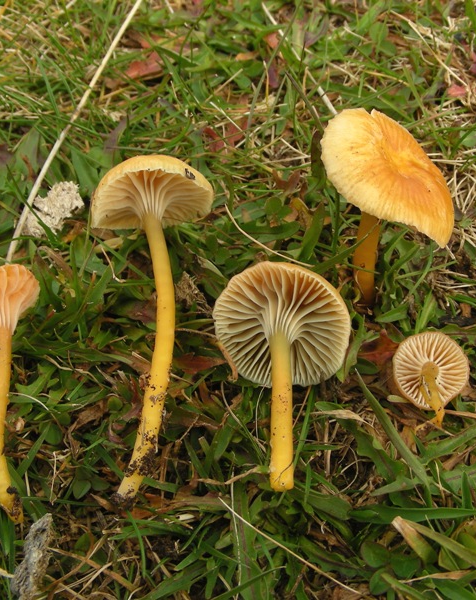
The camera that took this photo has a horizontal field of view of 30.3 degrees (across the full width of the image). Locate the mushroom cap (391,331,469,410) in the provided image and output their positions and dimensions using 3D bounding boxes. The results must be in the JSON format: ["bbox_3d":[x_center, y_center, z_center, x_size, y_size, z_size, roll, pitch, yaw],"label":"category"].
[{"bbox_3d":[0.056,0.020,0.258,0.023,0.010,0.023,0,94,12],"label":"mushroom cap"}]

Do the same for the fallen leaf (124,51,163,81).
[{"bbox_3d":[-0.038,-0.093,0.349,0.018,0.006,0.014,-11,55,-8],"label":"fallen leaf"}]

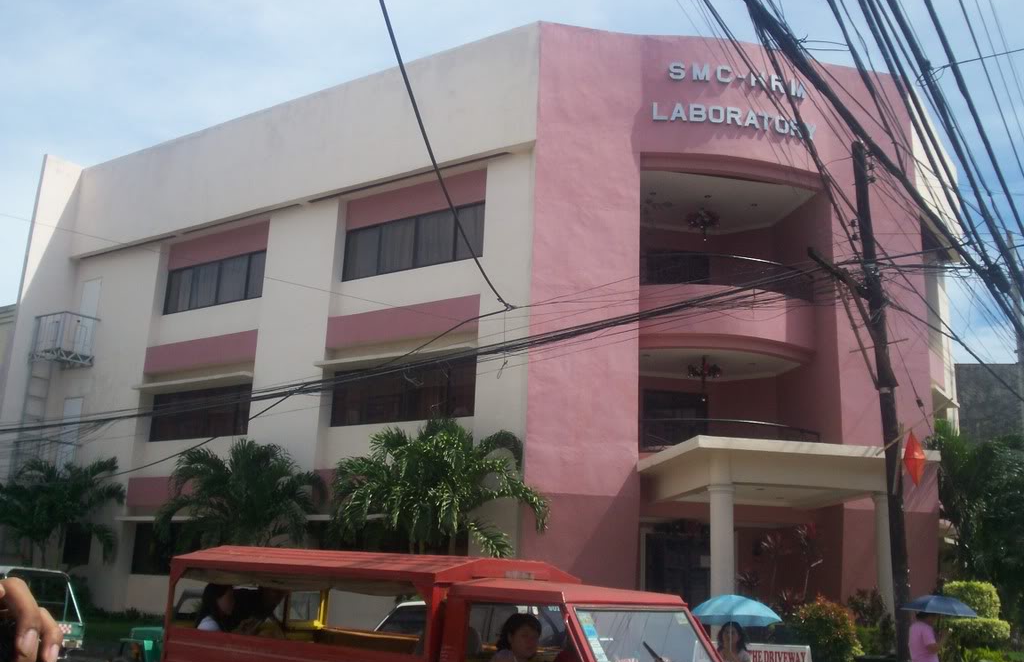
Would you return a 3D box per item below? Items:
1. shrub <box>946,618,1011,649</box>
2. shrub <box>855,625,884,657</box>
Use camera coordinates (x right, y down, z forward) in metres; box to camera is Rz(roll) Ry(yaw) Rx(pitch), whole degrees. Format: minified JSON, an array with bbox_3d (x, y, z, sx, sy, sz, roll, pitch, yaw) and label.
[{"bbox_3d":[7.040,4.585,16.140,1.020,0.480,1.000,-4,-16,23],"label":"shrub"},{"bbox_3d":[4.930,4.306,14.638,0.366,0.497,0.366,-3,-15,18],"label":"shrub"}]

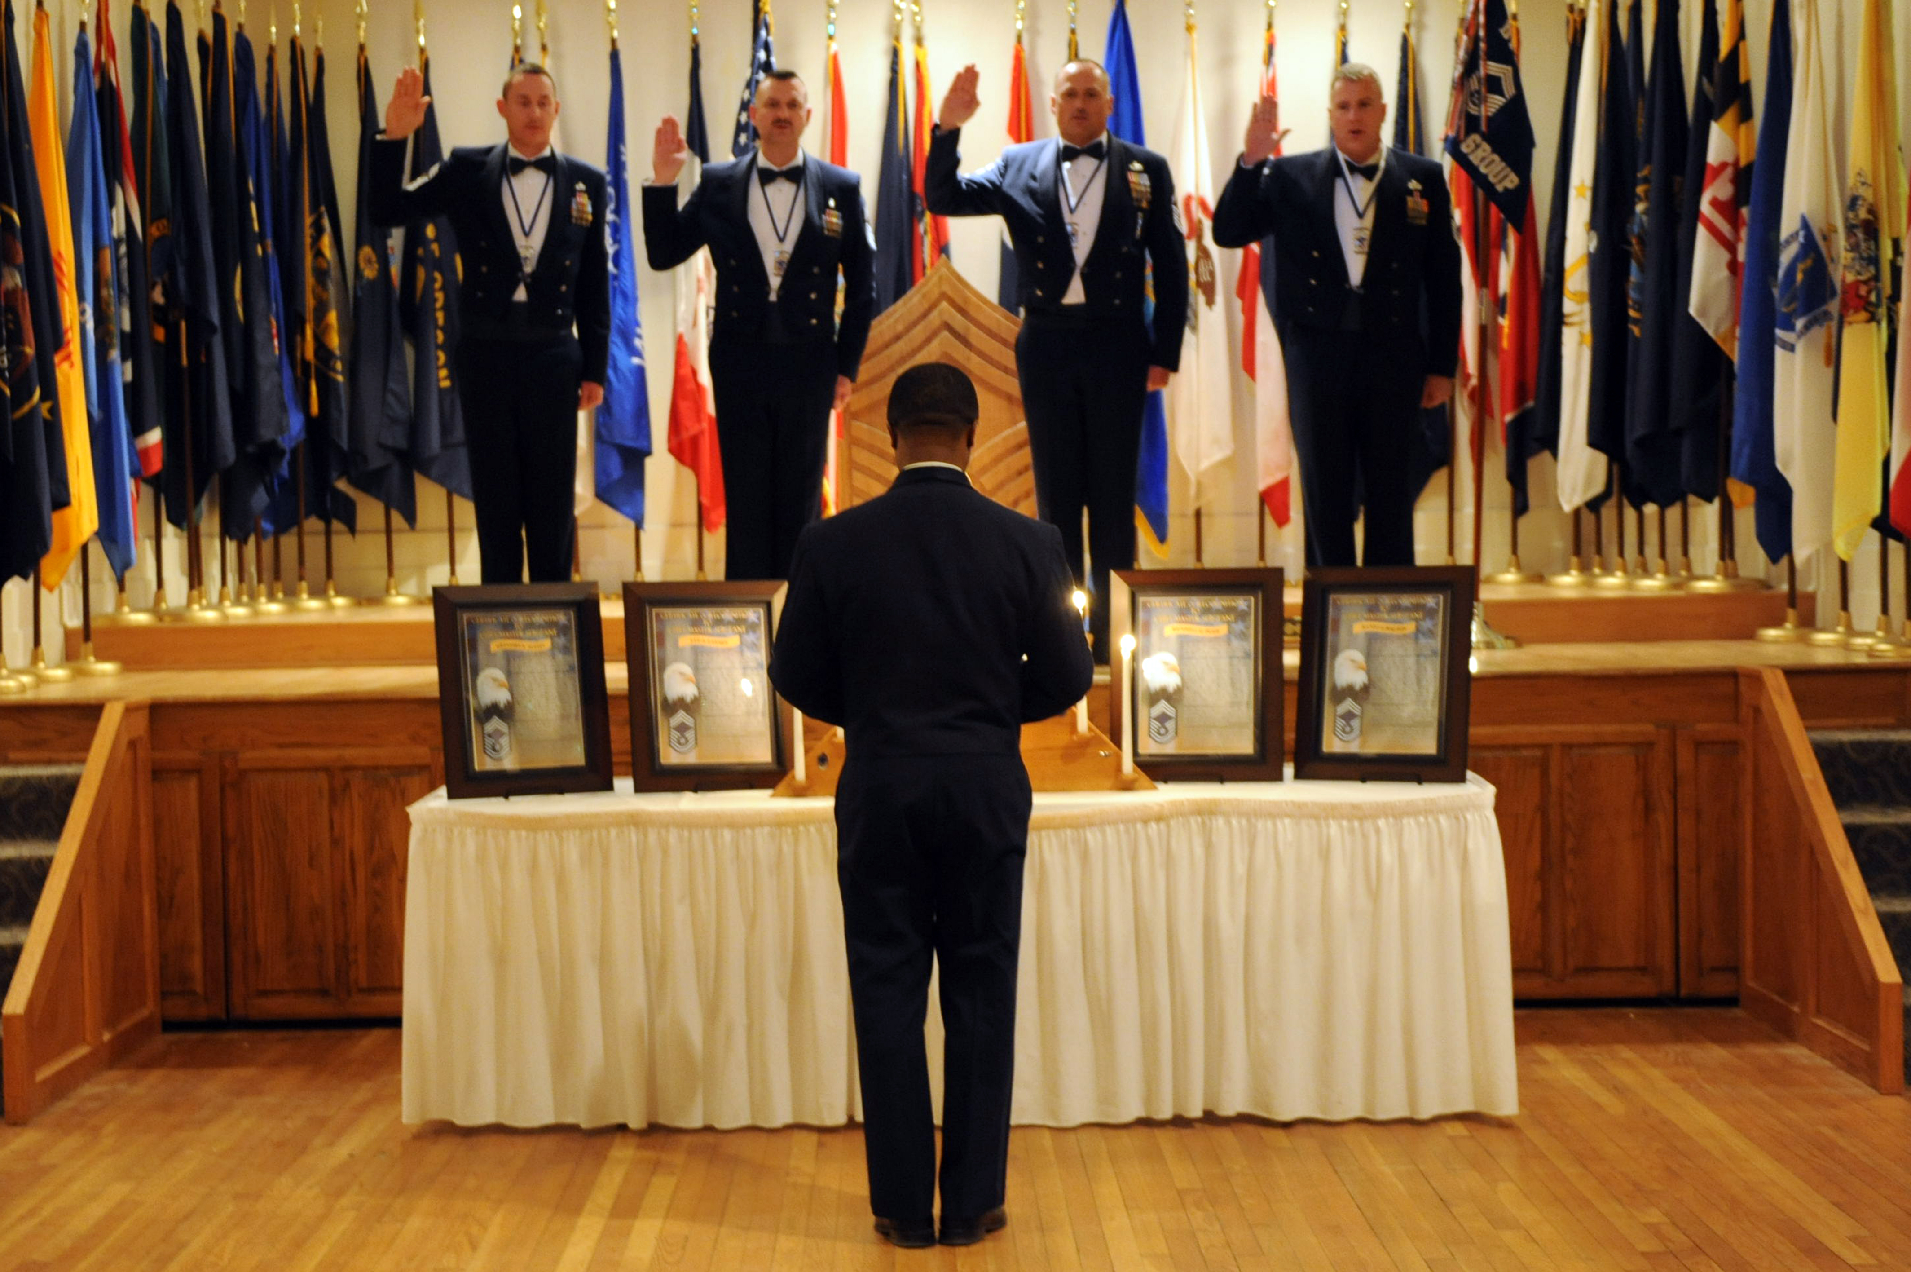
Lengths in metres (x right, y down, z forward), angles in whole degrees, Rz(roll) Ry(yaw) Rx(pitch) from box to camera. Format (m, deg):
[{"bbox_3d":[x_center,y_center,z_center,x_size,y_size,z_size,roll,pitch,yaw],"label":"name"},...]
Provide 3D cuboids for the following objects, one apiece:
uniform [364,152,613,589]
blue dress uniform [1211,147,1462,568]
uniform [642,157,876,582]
[{"bbox_3d":[-1.380,-0.698,6.276,0.680,1.560,0.380,-1,4,-4],"label":"uniform"},{"bbox_3d":[1.139,-0.728,6.335,0.710,1.510,0.380,-1,4,5],"label":"blue dress uniform"},{"bbox_3d":[-0.580,-0.677,6.471,0.700,1.554,0.400,-1,4,-1],"label":"uniform"}]

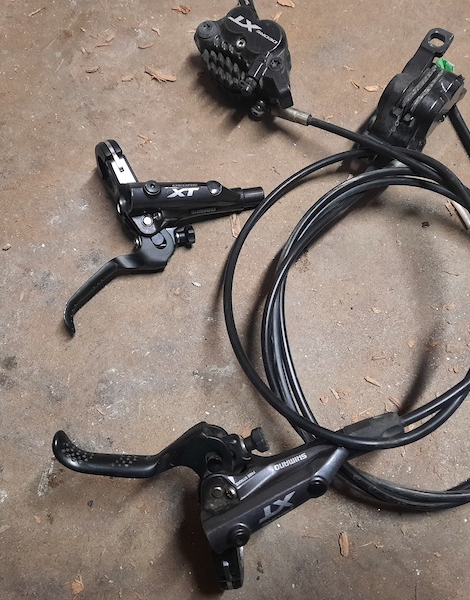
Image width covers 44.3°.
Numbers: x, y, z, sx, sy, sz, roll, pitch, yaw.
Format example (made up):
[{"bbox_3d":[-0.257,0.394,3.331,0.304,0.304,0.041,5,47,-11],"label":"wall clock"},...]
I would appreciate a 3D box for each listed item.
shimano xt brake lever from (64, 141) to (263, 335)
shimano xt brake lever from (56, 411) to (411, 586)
[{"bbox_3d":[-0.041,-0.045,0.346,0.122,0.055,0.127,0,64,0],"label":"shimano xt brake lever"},{"bbox_3d":[-0.004,0.096,0.275,0.168,0.060,0.079,0,64,0],"label":"shimano xt brake lever"}]

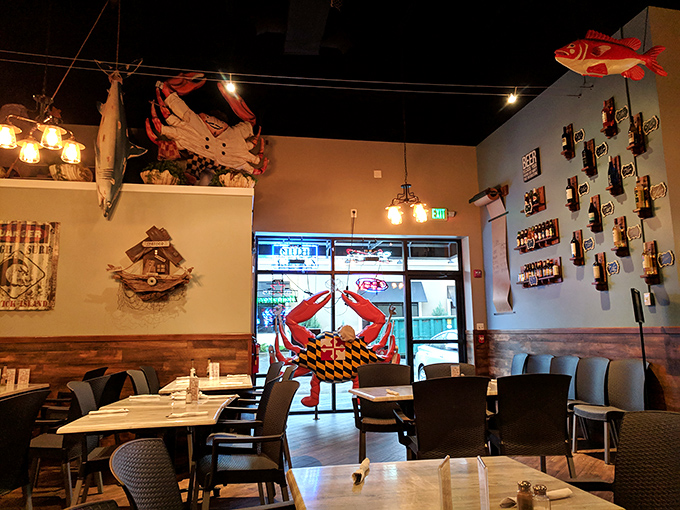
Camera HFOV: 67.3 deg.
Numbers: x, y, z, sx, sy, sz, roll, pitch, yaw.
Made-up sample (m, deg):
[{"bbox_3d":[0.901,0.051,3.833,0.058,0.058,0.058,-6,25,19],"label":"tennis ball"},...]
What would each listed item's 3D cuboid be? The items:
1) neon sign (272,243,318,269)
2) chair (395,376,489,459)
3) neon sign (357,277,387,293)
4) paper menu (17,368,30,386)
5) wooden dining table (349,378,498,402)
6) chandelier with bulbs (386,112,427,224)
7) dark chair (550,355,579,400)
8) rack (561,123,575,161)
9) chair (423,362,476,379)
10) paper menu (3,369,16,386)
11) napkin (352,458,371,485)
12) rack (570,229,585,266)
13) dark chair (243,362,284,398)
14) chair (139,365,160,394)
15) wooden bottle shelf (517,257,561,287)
[{"bbox_3d":[-0.684,0.009,7.893,0.730,0.420,0.090,1,-9,-10],"label":"neon sign"},{"bbox_3d":[0.651,1.244,3.300,0.570,0.910,0.600,1,-9,-11],"label":"chair"},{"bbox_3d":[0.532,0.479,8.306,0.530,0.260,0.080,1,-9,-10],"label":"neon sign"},{"bbox_3d":[-2.921,1.134,4.710,0.102,0.162,0.030,1,-9,-10],"label":"paper menu"},{"bbox_3d":[0.746,1.395,3.809,1.220,0.760,0.760,1,-9,-11],"label":"wooden dining table"},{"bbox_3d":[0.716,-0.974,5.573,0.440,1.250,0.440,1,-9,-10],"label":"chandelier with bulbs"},{"bbox_3d":[2.443,1.635,5.897,0.580,0.900,0.490,2,-9,-16],"label":"dark chair"},{"bbox_3d":[2.727,-1.350,6.113,0.118,0.430,0.120,1,-9,-10],"label":"rack"},{"bbox_3d":[1.080,1.437,4.502,0.560,0.900,0.580,1,-9,-10],"label":"chair"},{"bbox_3d":[-3.213,1.189,4.983,0.105,0.155,0.040,1,-9,-10],"label":"paper menu"},{"bbox_3d":[0.070,0.662,1.573,0.042,0.040,0.205,-3,-9,13],"label":"napkin"},{"bbox_3d":[2.800,-0.085,6.050,0.105,0.420,0.125,1,-9,-10],"label":"rack"},{"bbox_3d":[-0.859,1.562,5.135,0.600,0.900,0.580,2,-9,-19],"label":"dark chair"},{"bbox_3d":[-1.651,1.548,4.978,0.580,0.900,0.550,1,-9,-10],"label":"chair"},{"bbox_3d":[2.657,0.235,6.895,0.120,0.340,0.930,1,-9,-11],"label":"wooden bottle shelf"}]

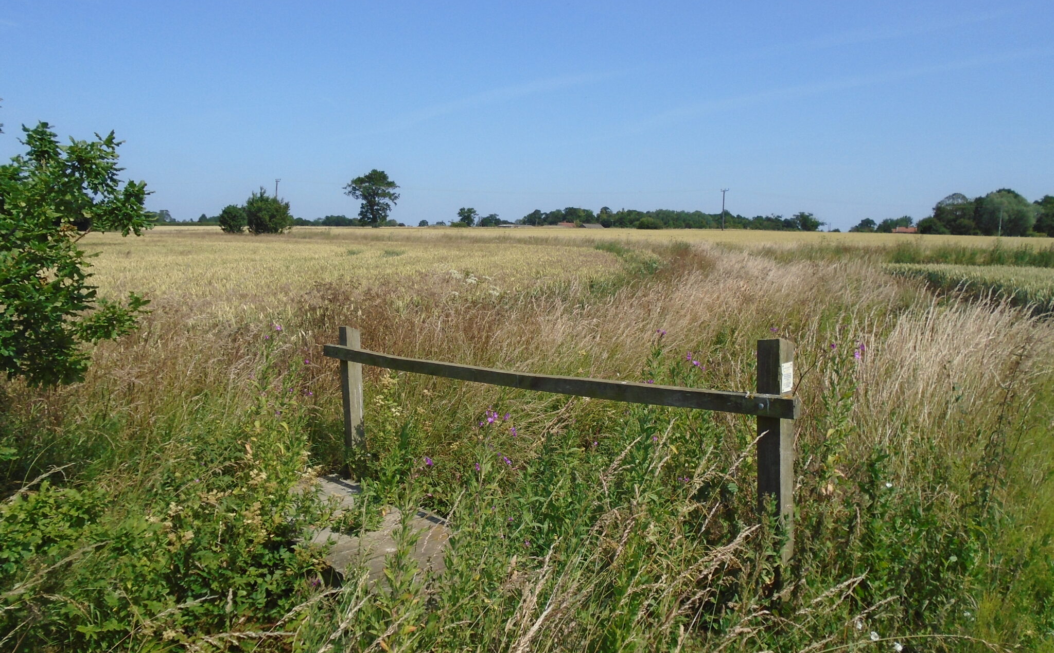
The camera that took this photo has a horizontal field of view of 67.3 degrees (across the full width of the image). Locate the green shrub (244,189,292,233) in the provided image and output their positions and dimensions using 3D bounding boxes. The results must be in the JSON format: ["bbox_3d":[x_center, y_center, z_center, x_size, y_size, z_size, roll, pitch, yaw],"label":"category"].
[{"bbox_3d":[-23.226,-10.208,71.000,4.280,4.470,4.070,-2,8,-18],"label":"green shrub"}]

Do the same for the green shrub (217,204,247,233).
[{"bbox_3d":[-27.221,-9.816,73.000,2.730,3.070,2.730,-2,8,-20],"label":"green shrub"}]

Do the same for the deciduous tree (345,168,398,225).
[{"bbox_3d":[-36.273,-29.819,185.000,12.700,14.060,12.320,-1,7,-11],"label":"deciduous tree"}]

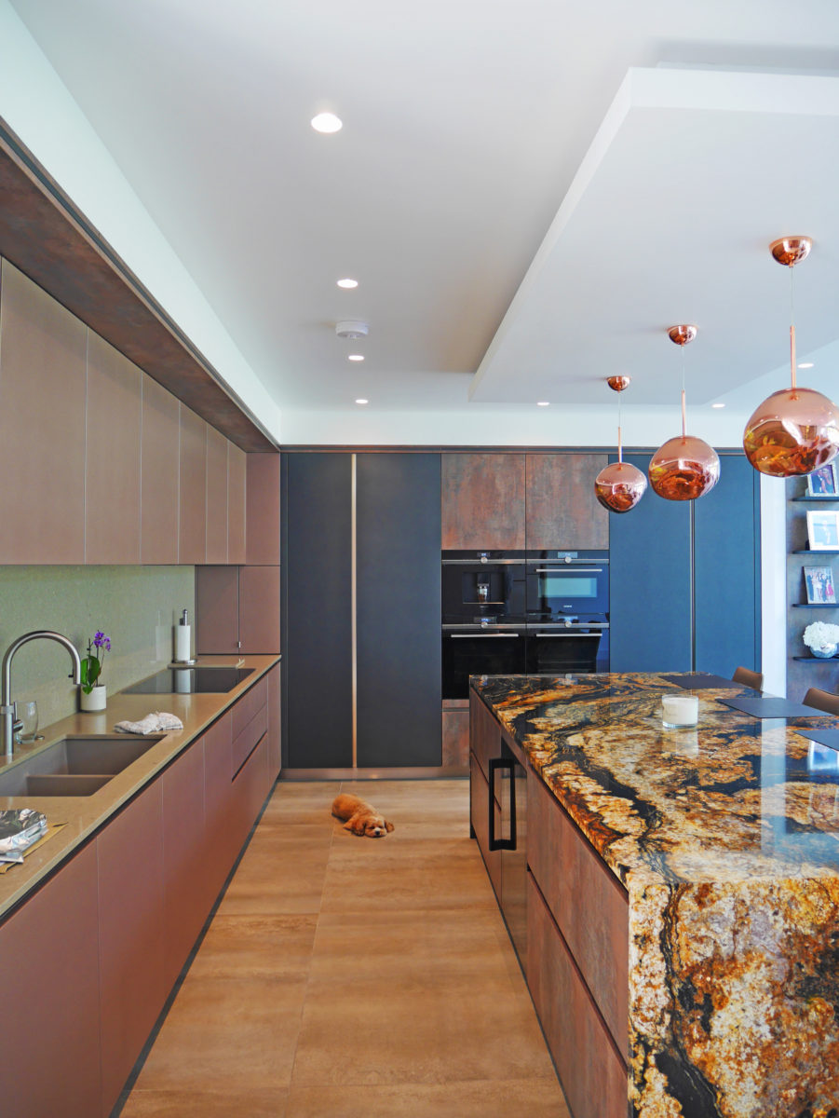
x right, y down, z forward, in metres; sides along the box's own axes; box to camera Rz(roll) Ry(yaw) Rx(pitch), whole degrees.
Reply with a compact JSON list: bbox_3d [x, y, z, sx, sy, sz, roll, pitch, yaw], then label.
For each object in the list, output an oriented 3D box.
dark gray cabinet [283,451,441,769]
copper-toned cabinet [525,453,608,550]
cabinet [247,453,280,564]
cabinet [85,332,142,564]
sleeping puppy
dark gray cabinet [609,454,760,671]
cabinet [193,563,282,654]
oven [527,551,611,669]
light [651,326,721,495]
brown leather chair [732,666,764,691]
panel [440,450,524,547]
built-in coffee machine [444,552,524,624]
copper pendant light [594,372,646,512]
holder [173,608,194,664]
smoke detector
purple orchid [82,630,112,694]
[{"bbox_3d":[-0.421,0.360,6.252,1.135,2.260,0.600,0,0,-2],"label":"dark gray cabinet"},{"bbox_3d":[1.045,-0.408,6.297,0.595,0.690,0.570,0,0,-2],"label":"copper-toned cabinet"},{"bbox_3d":[-1.104,-0.353,6.122,0.238,0.794,0.450,0,0,-3],"label":"cabinet"},{"bbox_3d":[-1.285,-0.371,3.073,0.350,0.790,0.630,0,0,-2],"label":"cabinet"},{"bbox_3d":[-0.344,1.474,4.880,0.220,0.145,0.500,0,0,-30],"label":"sleeping puppy"},{"bbox_3d":[1.895,0.412,6.329,1.100,2.328,0.600,0,0,-3],"label":"dark gray cabinet"},{"bbox_3d":[-1.288,0.360,6.146,0.602,0.621,0.520,0,0,-3],"label":"cabinet"},{"bbox_3d":[1.046,0.469,6.266,0.602,1.062,0.550,0,0,-3],"label":"oven"},{"bbox_3d":[1.054,-0.574,3.337,0.280,0.685,0.280,0,0,-3],"label":"light"},{"bbox_3d":[1.604,1.066,4.622,0.480,0.950,0.430,0,0,-2],"label":"brown leather chair"},{"bbox_3d":[0.454,-0.410,5.944,0.597,0.675,0.040,0,0,-3],"label":"panel"},{"bbox_3d":[0.448,0.177,6.215,0.598,0.478,0.500,0,0,-3],"label":"built-in coffee machine"},{"bbox_3d":[0.998,-0.573,4.179,0.262,0.670,0.262,0,0,-2],"label":"copper pendant light"},{"bbox_3d":[-1.470,0.481,5.261,0.140,0.335,0.140,0,0,-2],"label":"holder"},{"bbox_3d":[-0.301,-1.026,3.770,0.144,0.042,0.144,0,0,-3],"label":"smoke detector"},{"bbox_3d":[-1.396,0.445,3.633,0.135,0.280,0.130,0,0,-2],"label":"purple orchid"}]

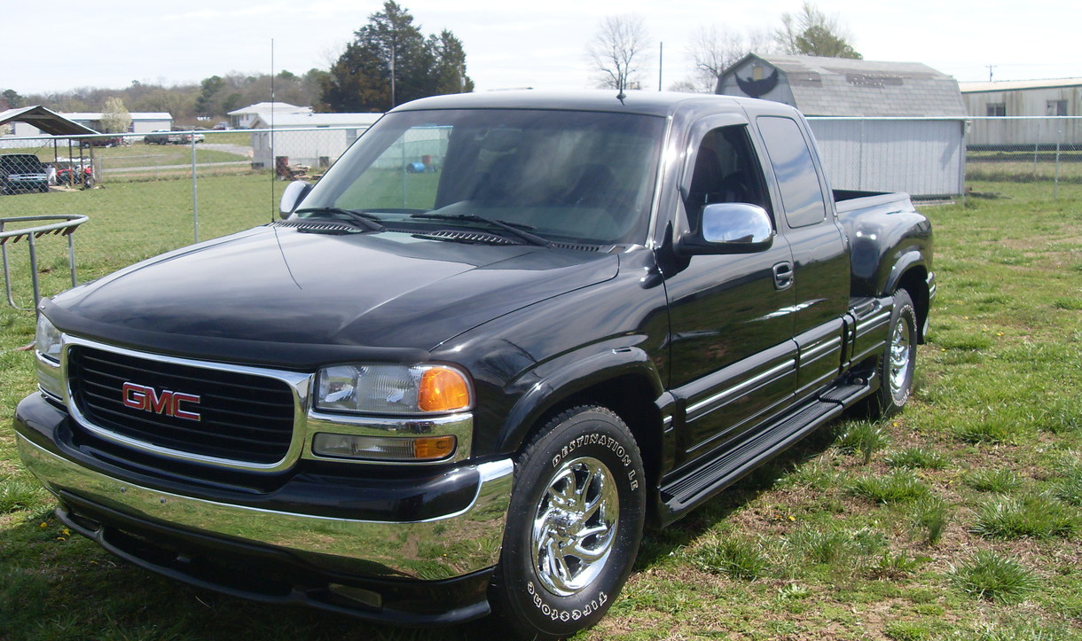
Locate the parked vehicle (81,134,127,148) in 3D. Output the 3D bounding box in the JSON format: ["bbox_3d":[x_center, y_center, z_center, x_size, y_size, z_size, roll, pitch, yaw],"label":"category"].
[{"bbox_3d":[-42.472,-17.564,112.000,4.800,1.500,1.800,-2,9,-11],"label":"parked vehicle"}]

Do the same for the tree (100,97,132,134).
[{"bbox_3d":[-40.449,-19.317,110.000,3.037,3.712,2.885,1,9,0],"label":"tree"}]

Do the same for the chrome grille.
[{"bbox_3d":[-1.086,0.237,3.393,1.030,0.300,0.110,7,11,32],"label":"chrome grille"}]

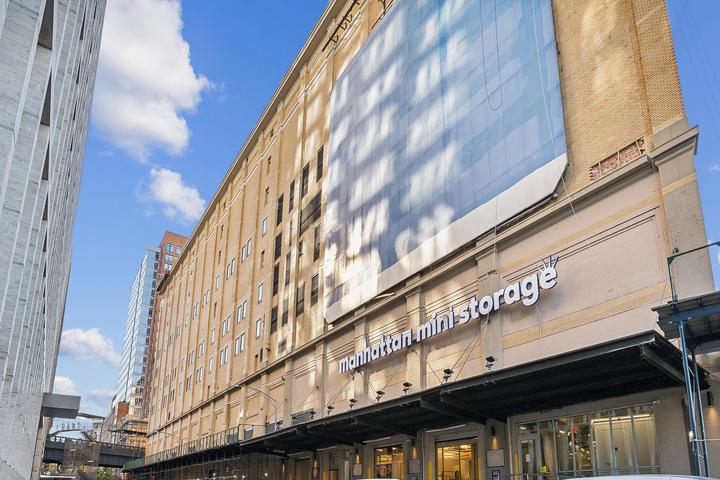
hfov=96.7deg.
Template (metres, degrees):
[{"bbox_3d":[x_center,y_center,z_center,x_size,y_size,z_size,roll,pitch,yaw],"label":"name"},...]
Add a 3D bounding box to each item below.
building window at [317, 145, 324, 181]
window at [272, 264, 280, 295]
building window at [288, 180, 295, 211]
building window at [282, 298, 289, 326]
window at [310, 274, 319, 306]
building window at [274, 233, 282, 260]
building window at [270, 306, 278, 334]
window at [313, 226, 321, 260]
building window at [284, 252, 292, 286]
[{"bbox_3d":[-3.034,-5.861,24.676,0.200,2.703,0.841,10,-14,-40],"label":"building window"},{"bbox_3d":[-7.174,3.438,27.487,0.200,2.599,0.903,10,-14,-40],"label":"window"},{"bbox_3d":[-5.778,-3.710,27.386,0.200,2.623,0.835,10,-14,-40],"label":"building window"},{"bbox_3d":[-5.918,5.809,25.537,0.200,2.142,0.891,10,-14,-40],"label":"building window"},{"bbox_3d":[-3.186,3.608,22.852,0.200,2.139,0.884,10,-14,-40],"label":"window"},{"bbox_3d":[-7.106,0.629,28.001,0.200,2.186,0.995,10,-14,-40],"label":"building window"},{"bbox_3d":[-7.111,6.756,26.714,0.200,2.213,0.985,10,-14,-40],"label":"building window"},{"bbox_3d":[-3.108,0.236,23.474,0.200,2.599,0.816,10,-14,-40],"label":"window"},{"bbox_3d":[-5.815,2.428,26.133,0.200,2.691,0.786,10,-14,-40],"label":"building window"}]

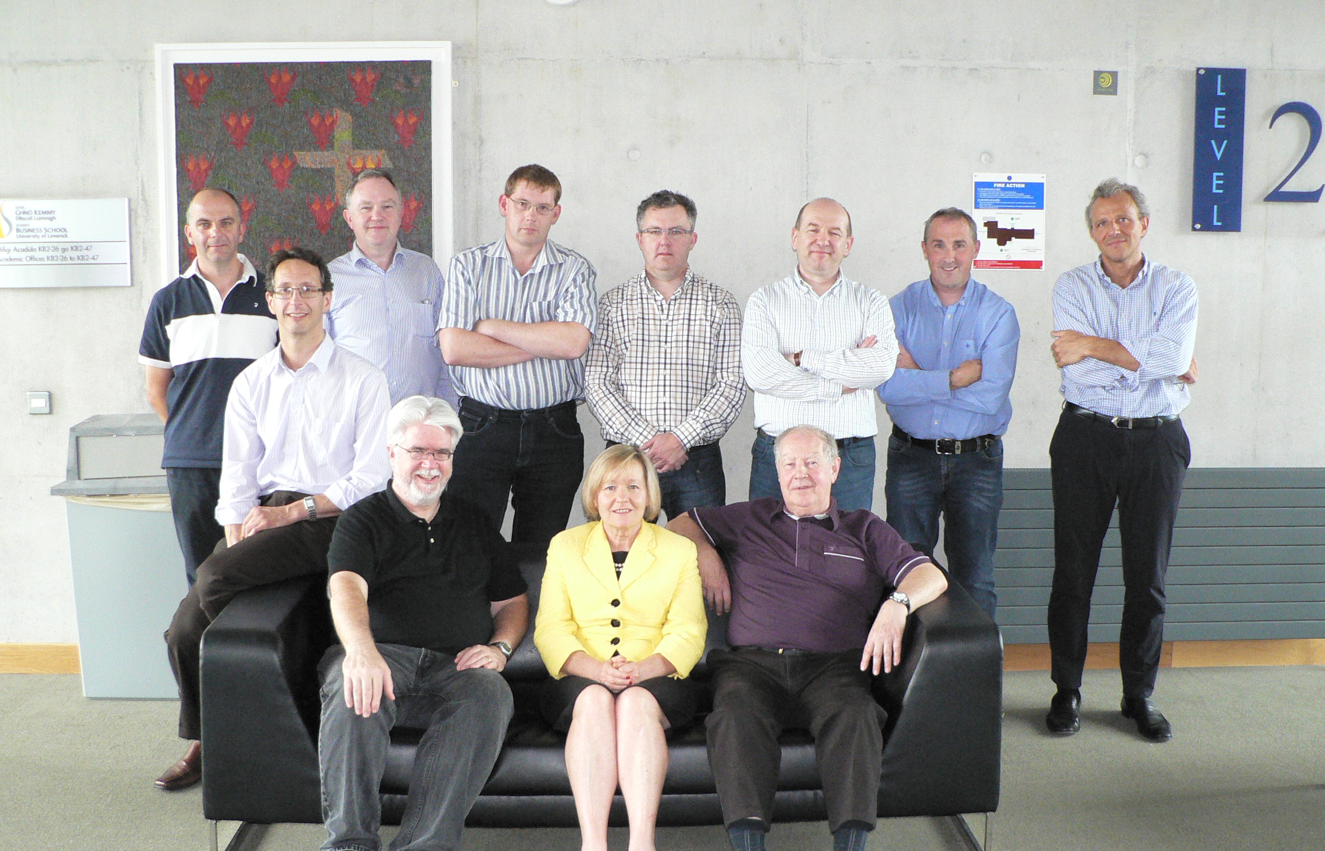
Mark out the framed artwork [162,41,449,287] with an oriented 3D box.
[{"bbox_3d":[-1.301,-0.843,4.938,1.083,1.080,0.050,0,7,-2],"label":"framed artwork"}]

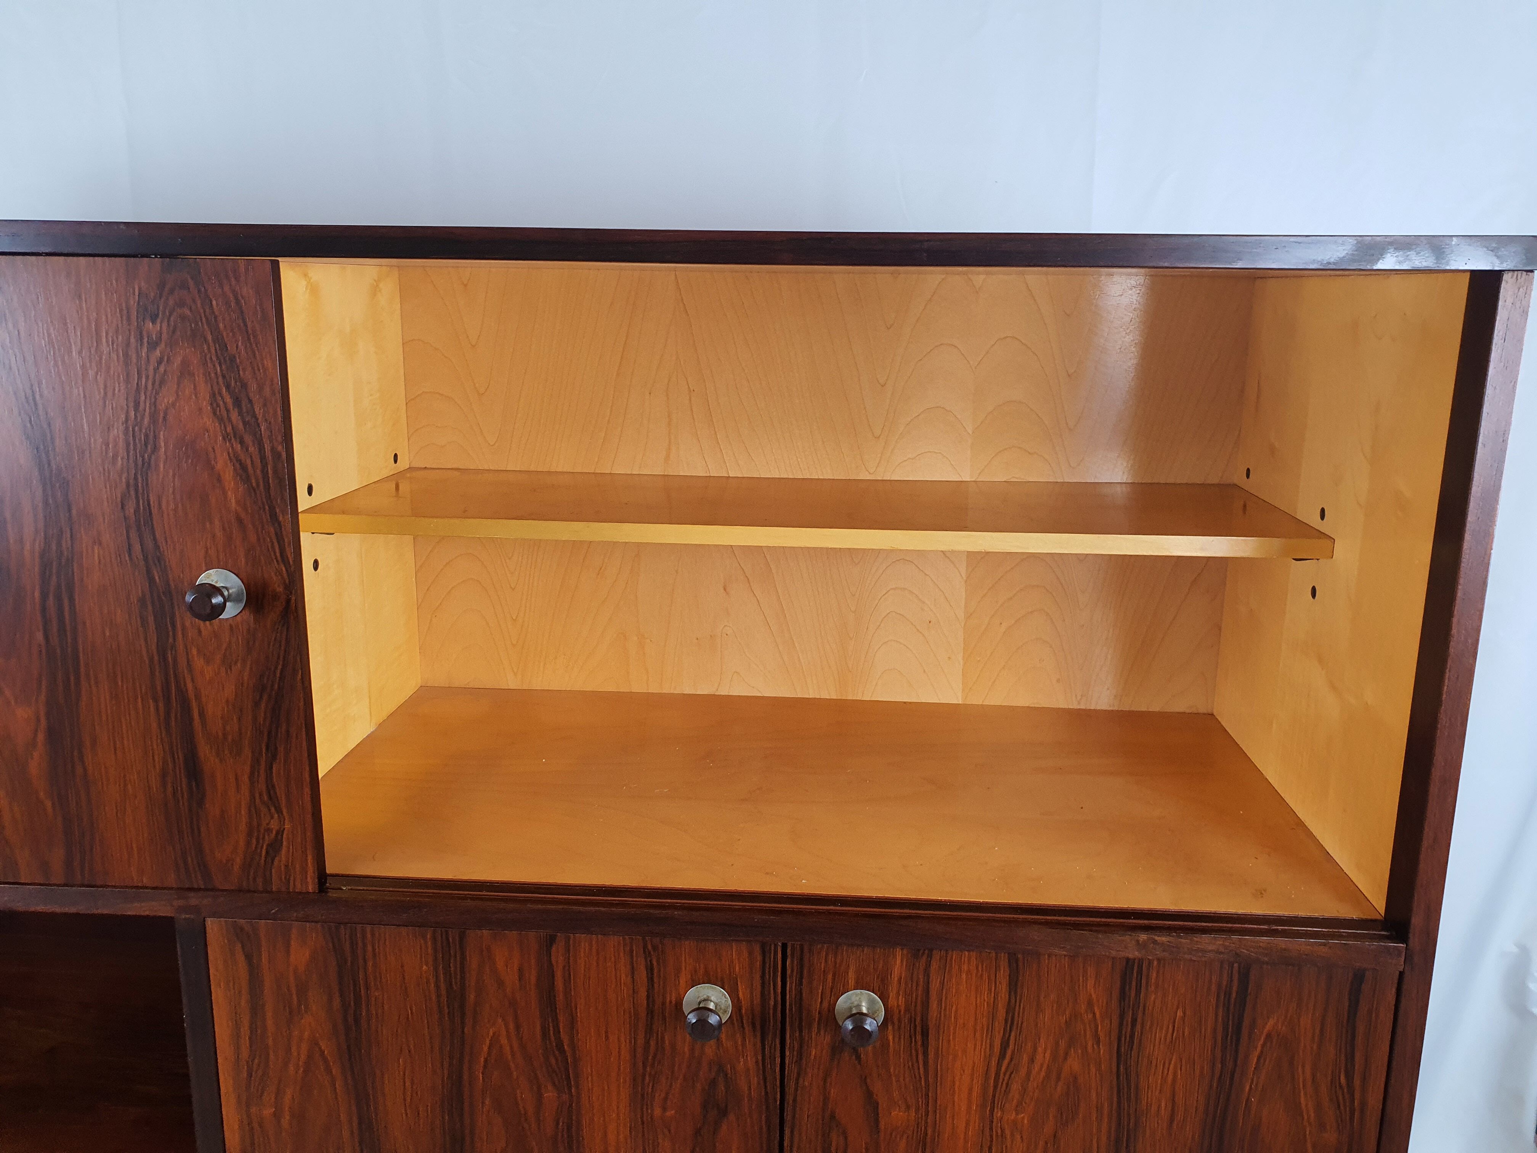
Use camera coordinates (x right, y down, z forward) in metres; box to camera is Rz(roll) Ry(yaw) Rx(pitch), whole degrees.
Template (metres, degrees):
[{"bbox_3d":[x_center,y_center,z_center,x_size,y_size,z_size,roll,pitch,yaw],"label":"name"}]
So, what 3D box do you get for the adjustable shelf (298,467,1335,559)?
[{"bbox_3d":[0.033,-0.062,1.043,0.828,0.017,0.248,2,14,4],"label":"adjustable shelf"}]

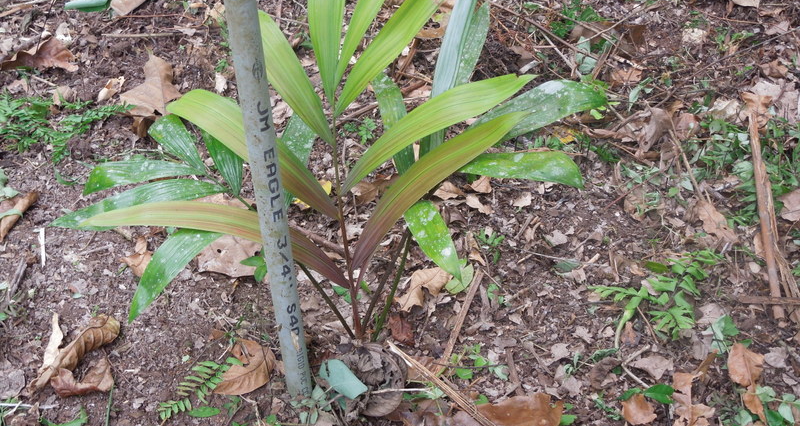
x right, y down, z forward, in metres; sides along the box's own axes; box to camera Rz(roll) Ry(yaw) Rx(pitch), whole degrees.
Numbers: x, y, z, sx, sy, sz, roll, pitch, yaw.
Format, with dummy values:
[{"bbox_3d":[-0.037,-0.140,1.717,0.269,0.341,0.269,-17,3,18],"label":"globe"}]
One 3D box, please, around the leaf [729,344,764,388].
[{"bbox_3d":[0.378,0.167,1.541,0.037,0.018,0.049,18,47,22],"label":"leaf"}]

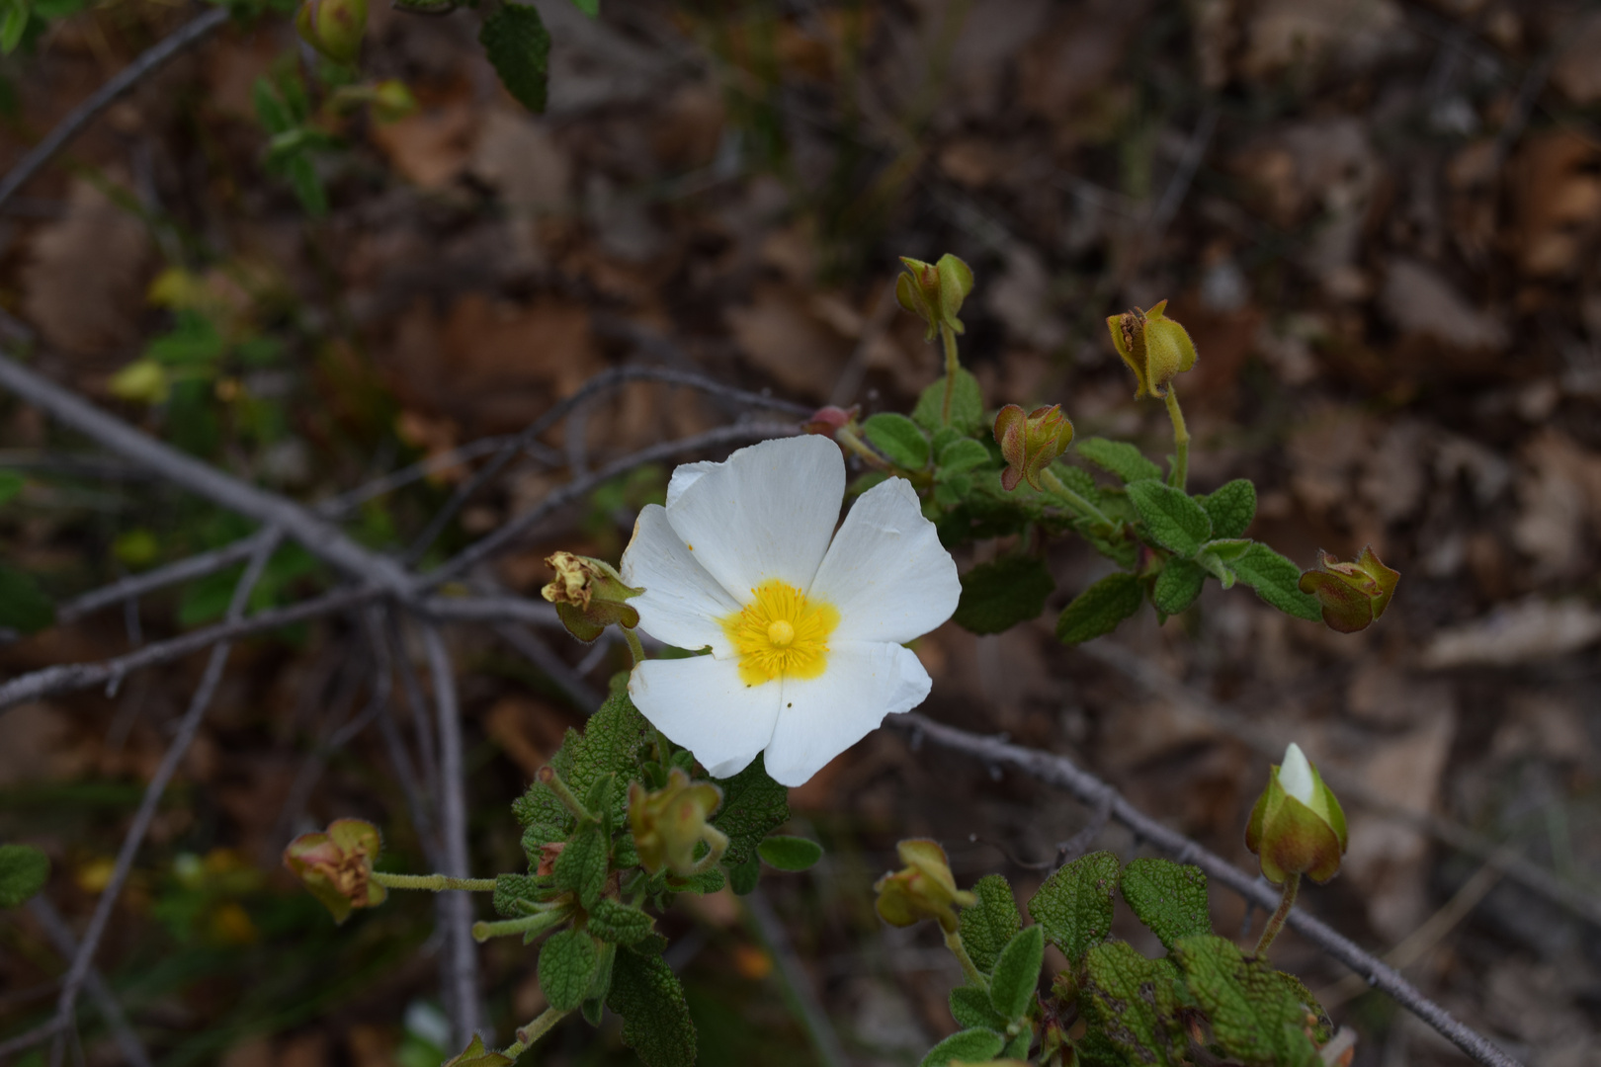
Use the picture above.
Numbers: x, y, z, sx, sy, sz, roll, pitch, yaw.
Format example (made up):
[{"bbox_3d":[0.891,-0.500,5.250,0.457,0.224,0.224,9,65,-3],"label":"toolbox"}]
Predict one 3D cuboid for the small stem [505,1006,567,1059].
[{"bbox_3d":[-0.035,0.067,0.288,0.010,0.002,0.002,-32,19,-23],"label":"small stem"}]

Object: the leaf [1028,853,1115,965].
[{"bbox_3d":[0.038,0.051,0.293,0.012,0.003,0.016,6,68,3],"label":"leaf"}]

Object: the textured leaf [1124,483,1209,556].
[{"bbox_3d":[0.050,-0.002,0.292,0.015,0.003,0.009,42,64,-12],"label":"textured leaf"}]

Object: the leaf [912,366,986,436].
[{"bbox_3d":[0.022,-0.019,0.310,0.010,0.003,0.012,15,75,5],"label":"leaf"}]

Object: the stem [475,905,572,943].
[{"bbox_3d":[-0.037,0.052,0.285,0.014,0.002,0.002,-8,19,-26],"label":"stem"}]

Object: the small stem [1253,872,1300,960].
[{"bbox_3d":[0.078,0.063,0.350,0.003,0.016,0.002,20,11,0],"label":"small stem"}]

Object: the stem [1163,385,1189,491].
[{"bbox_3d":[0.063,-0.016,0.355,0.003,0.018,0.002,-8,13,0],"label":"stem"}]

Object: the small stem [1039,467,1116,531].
[{"bbox_3d":[0.039,-0.005,0.295,0.014,0.002,0.002,36,10,-21],"label":"small stem"}]

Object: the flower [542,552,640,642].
[{"bbox_3d":[-0.030,0.009,0.308,0.012,0.013,0.013,0,69,54],"label":"flower"}]

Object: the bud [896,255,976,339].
[{"bbox_3d":[0.020,-0.035,0.314,0.011,0.013,0.011,0,12,0],"label":"bud"}]

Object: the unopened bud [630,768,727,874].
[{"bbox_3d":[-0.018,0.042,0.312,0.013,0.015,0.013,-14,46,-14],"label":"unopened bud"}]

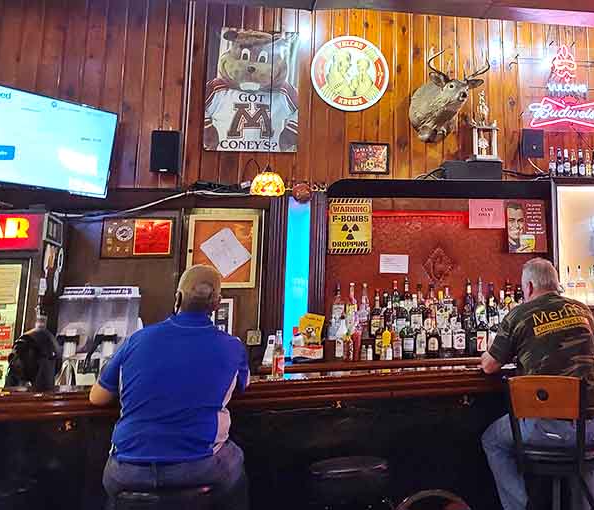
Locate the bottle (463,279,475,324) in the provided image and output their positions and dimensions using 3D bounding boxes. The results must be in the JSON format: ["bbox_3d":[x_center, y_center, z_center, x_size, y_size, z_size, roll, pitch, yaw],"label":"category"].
[{"bbox_3d":[1.275,0.358,3.620,0.083,0.367,0.083,2,-7,-9],"label":"bottle"}]

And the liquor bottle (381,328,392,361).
[{"bbox_3d":[0.592,0.584,3.248,0.066,0.218,0.060,2,-7,-9],"label":"liquor bottle"}]

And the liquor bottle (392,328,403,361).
[{"bbox_3d":[0.640,0.567,3.130,0.066,0.207,0.066,2,-7,-9],"label":"liquor bottle"}]

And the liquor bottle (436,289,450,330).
[{"bbox_3d":[1.051,0.406,3.532,0.090,0.300,0.085,2,-7,-10],"label":"liquor bottle"}]

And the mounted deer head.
[{"bbox_3d":[1.110,-1.155,3.570,0.430,0.600,0.460,3,-7,-18],"label":"mounted deer head"}]

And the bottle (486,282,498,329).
[{"bbox_3d":[1.430,0.374,3.602,0.085,0.343,0.085,2,-7,-9],"label":"bottle"}]

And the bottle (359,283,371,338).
[{"bbox_3d":[0.471,0.382,3.376,0.082,0.383,0.082,2,-7,-9],"label":"bottle"}]

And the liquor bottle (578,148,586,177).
[{"bbox_3d":[2.242,-0.722,3.870,0.062,0.229,0.062,2,-7,-9],"label":"liquor bottle"}]

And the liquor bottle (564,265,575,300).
[{"bbox_3d":[2.085,0.233,3.750,0.074,0.290,0.074,2,-7,-9],"label":"liquor bottle"}]

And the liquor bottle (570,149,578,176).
[{"bbox_3d":[2.184,-0.728,3.880,0.061,0.237,0.061,1,-7,-9],"label":"liquor bottle"}]

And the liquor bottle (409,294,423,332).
[{"bbox_3d":[0.837,0.427,3.439,0.090,0.299,0.090,2,-7,-9],"label":"liquor bottle"}]

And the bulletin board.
[{"bbox_3d":[-0.512,-0.048,3.395,0.485,0.558,0.030,1,-7,-9],"label":"bulletin board"}]

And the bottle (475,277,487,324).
[{"bbox_3d":[1.366,0.352,3.636,0.084,0.384,0.084,2,-7,-9],"label":"bottle"}]

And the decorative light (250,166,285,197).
[{"bbox_3d":[-0.167,-0.408,2.733,0.195,0.165,0.195,2,-7,-10],"label":"decorative light"}]

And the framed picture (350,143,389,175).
[{"bbox_3d":[0.541,-0.720,3.667,0.300,0.243,0.020,2,-7,-10],"label":"framed picture"}]

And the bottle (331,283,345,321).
[{"bbox_3d":[0.280,0.349,3.289,0.080,0.323,0.080,1,-7,-9],"label":"bottle"}]

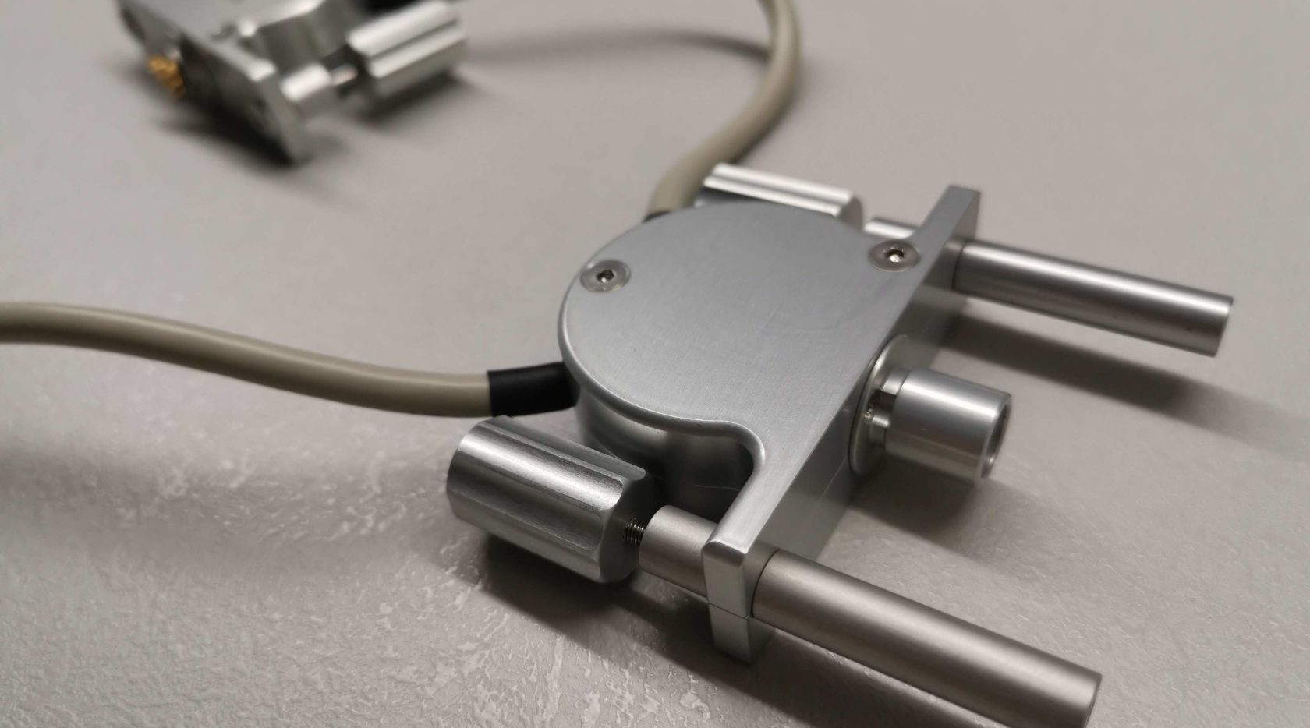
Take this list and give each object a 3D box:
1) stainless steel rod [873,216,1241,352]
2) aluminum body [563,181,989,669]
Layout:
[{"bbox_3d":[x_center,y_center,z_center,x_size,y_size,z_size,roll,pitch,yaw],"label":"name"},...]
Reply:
[{"bbox_3d":[0.052,-0.011,0.141,0.048,0.008,0.008,18,47,27],"label":"stainless steel rod"},{"bbox_3d":[0.010,-0.001,0.137,0.043,0.019,0.071,18,47,27],"label":"aluminum body"}]

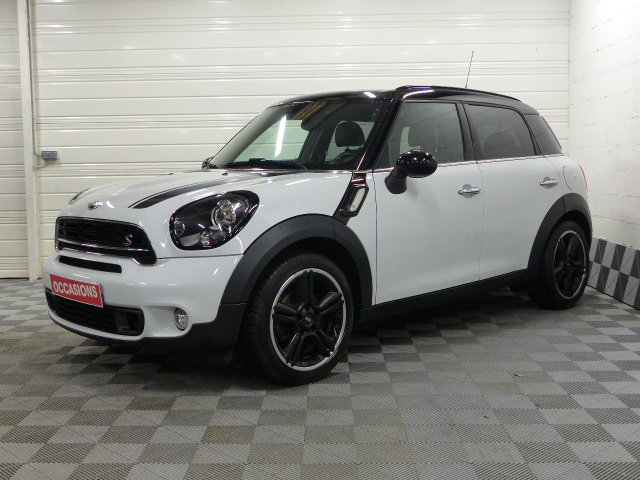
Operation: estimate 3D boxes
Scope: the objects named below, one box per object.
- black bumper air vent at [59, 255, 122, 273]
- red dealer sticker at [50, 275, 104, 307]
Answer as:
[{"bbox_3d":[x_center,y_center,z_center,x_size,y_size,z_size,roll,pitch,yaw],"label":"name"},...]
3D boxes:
[{"bbox_3d":[-1.150,0.122,3.594,0.070,0.055,0.630,-6,8,-44],"label":"black bumper air vent"},{"bbox_3d":[-1.183,0.243,3.590,0.012,0.110,0.520,-11,11,-44],"label":"red dealer sticker"}]

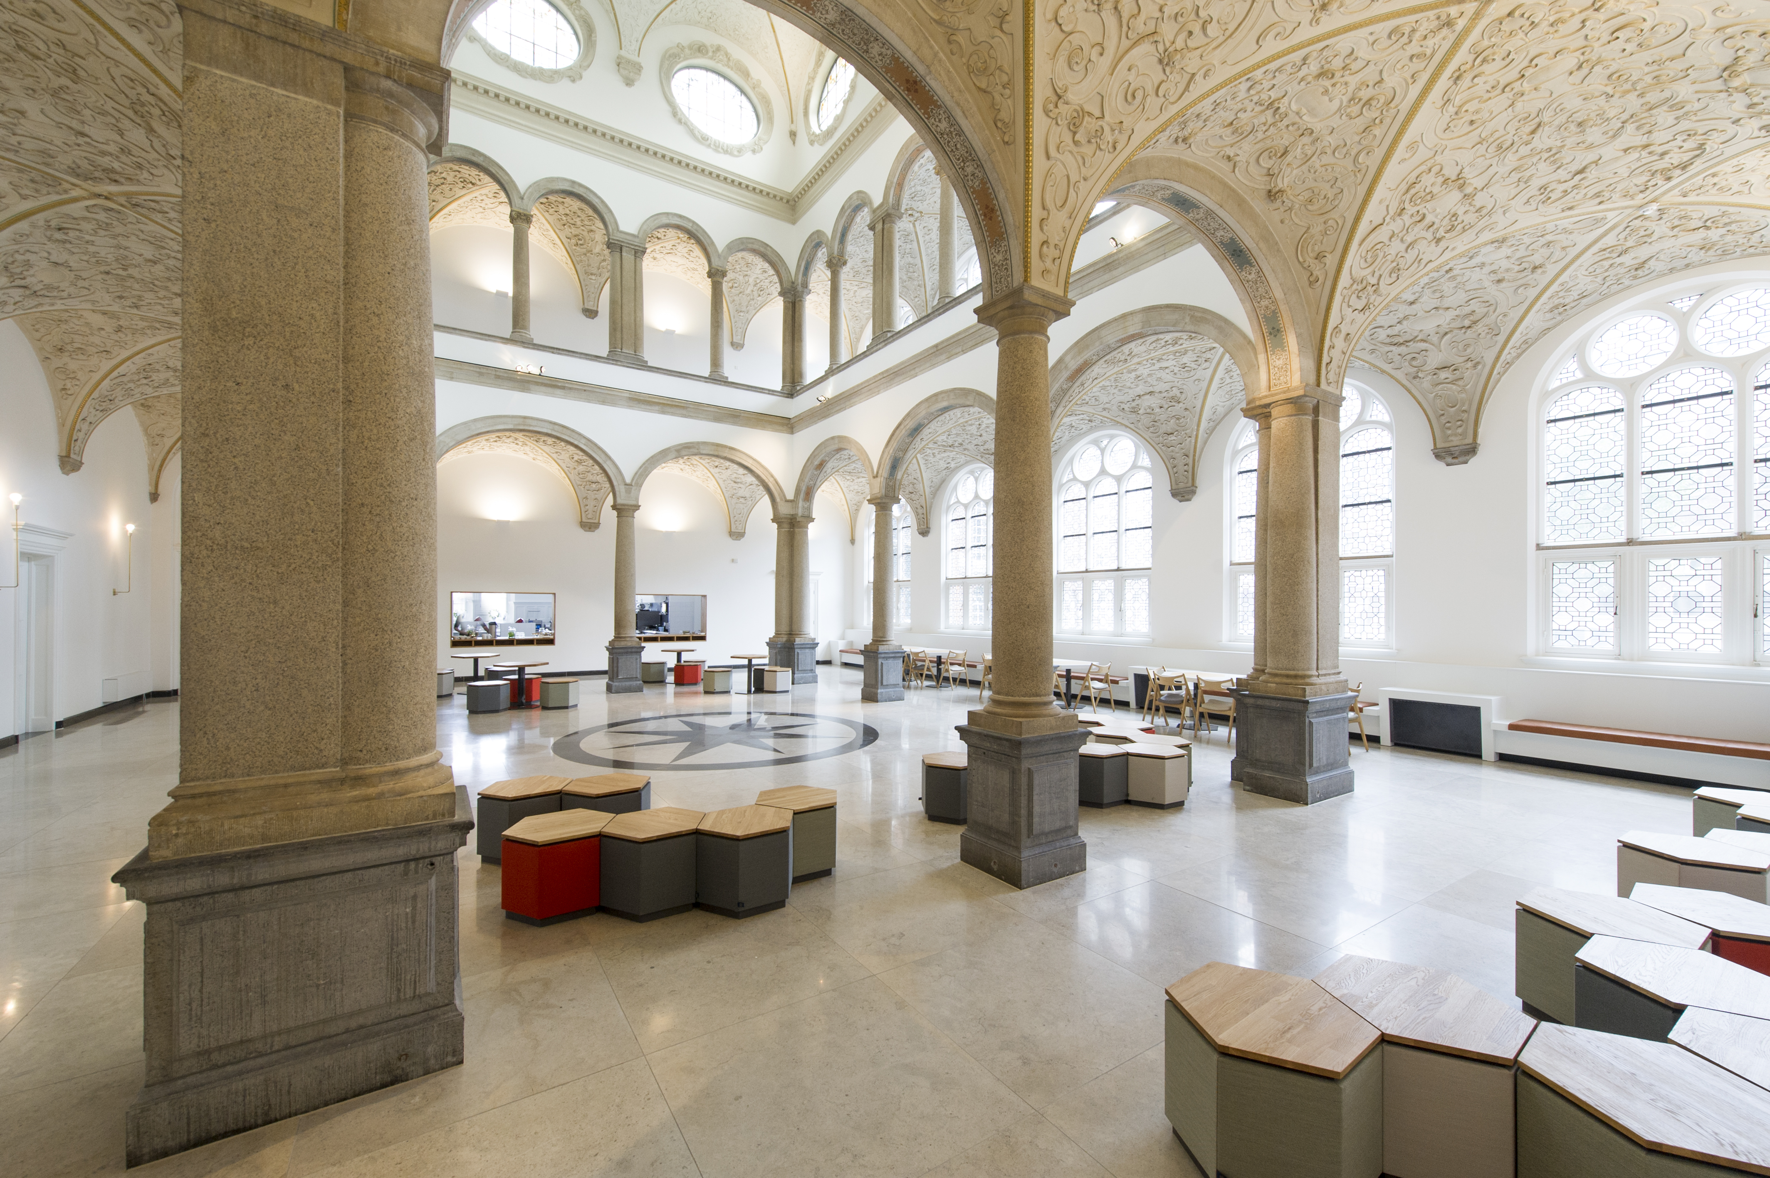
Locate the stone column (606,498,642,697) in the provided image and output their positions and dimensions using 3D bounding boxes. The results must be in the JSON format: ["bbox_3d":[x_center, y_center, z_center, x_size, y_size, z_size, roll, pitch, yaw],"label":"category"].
[{"bbox_3d":[-5.184,0.191,13.691,0.596,3.713,0.596,1,-2,-33],"label":"stone column"}]

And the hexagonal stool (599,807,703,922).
[{"bbox_3d":[-1.320,1.564,3.954,0.588,0.447,0.509,1,-2,-33],"label":"hexagonal stool"}]

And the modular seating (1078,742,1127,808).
[{"bbox_3d":[1.824,1.622,6.020,0.581,0.455,0.505,1,-2,-31],"label":"modular seating"}]

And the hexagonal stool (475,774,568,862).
[{"bbox_3d":[-2.381,1.538,4.588,0.600,0.430,0.520,1,-2,-33],"label":"hexagonal stool"}]

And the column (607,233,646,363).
[{"bbox_3d":[-5.148,-5.725,13.743,0.694,2.354,0.362,1,-2,-34],"label":"column"}]

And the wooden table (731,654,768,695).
[{"bbox_3d":[-2.581,1.684,13.229,0.750,0.740,0.750,1,-2,-33],"label":"wooden table"}]

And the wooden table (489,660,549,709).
[{"bbox_3d":[-6.061,1.610,11.489,0.790,0.707,0.689,1,-2,-29],"label":"wooden table"}]

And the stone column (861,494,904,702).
[{"bbox_3d":[-0.010,0.164,12.608,0.624,3.694,0.624,1,-2,-34],"label":"stone column"}]

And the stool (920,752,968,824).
[{"bbox_3d":[0.563,1.616,5.627,0.588,0.447,0.509,1,-2,-33],"label":"stool"}]

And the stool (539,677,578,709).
[{"bbox_3d":[-5.346,1.735,11.344,0.581,0.455,0.505,1,-2,-21],"label":"stool"}]

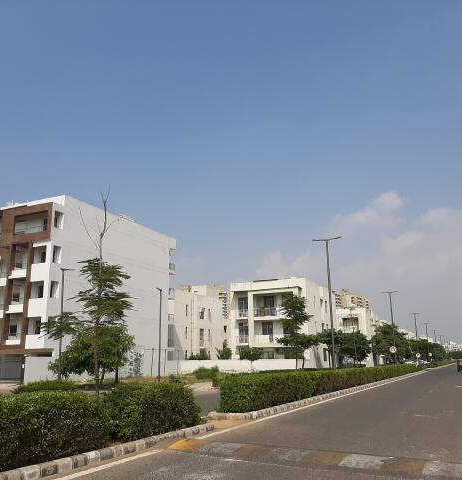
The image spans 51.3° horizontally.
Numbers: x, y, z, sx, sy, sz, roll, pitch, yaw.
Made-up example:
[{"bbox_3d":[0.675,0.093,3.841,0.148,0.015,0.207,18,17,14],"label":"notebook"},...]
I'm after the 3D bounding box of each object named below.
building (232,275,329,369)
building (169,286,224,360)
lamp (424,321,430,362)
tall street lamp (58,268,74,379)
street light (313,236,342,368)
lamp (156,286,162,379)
[{"bbox_3d":[7.009,11.770,63.063,9.900,11.100,13.000,-7,-16,25],"label":"building"},{"bbox_3d":[-9.029,13.413,71.584,10.300,12.500,14.200,-7,-16,25],"label":"building"},{"bbox_3d":[46.951,24.764,113.767,2.100,10.050,0.300,-7,-16,25],"label":"lamp"},{"bbox_3d":[-10.992,5.708,31.551,0.180,7.750,1.150,-7,-16,25],"label":"tall street lamp"},{"bbox_3d":[6.901,4.700,32.922,2.100,10.050,0.250,-7,-16,25],"label":"street light"},{"bbox_3d":[-6.065,7.733,39.756,0.180,7.750,0.850,-7,-16,25],"label":"lamp"}]

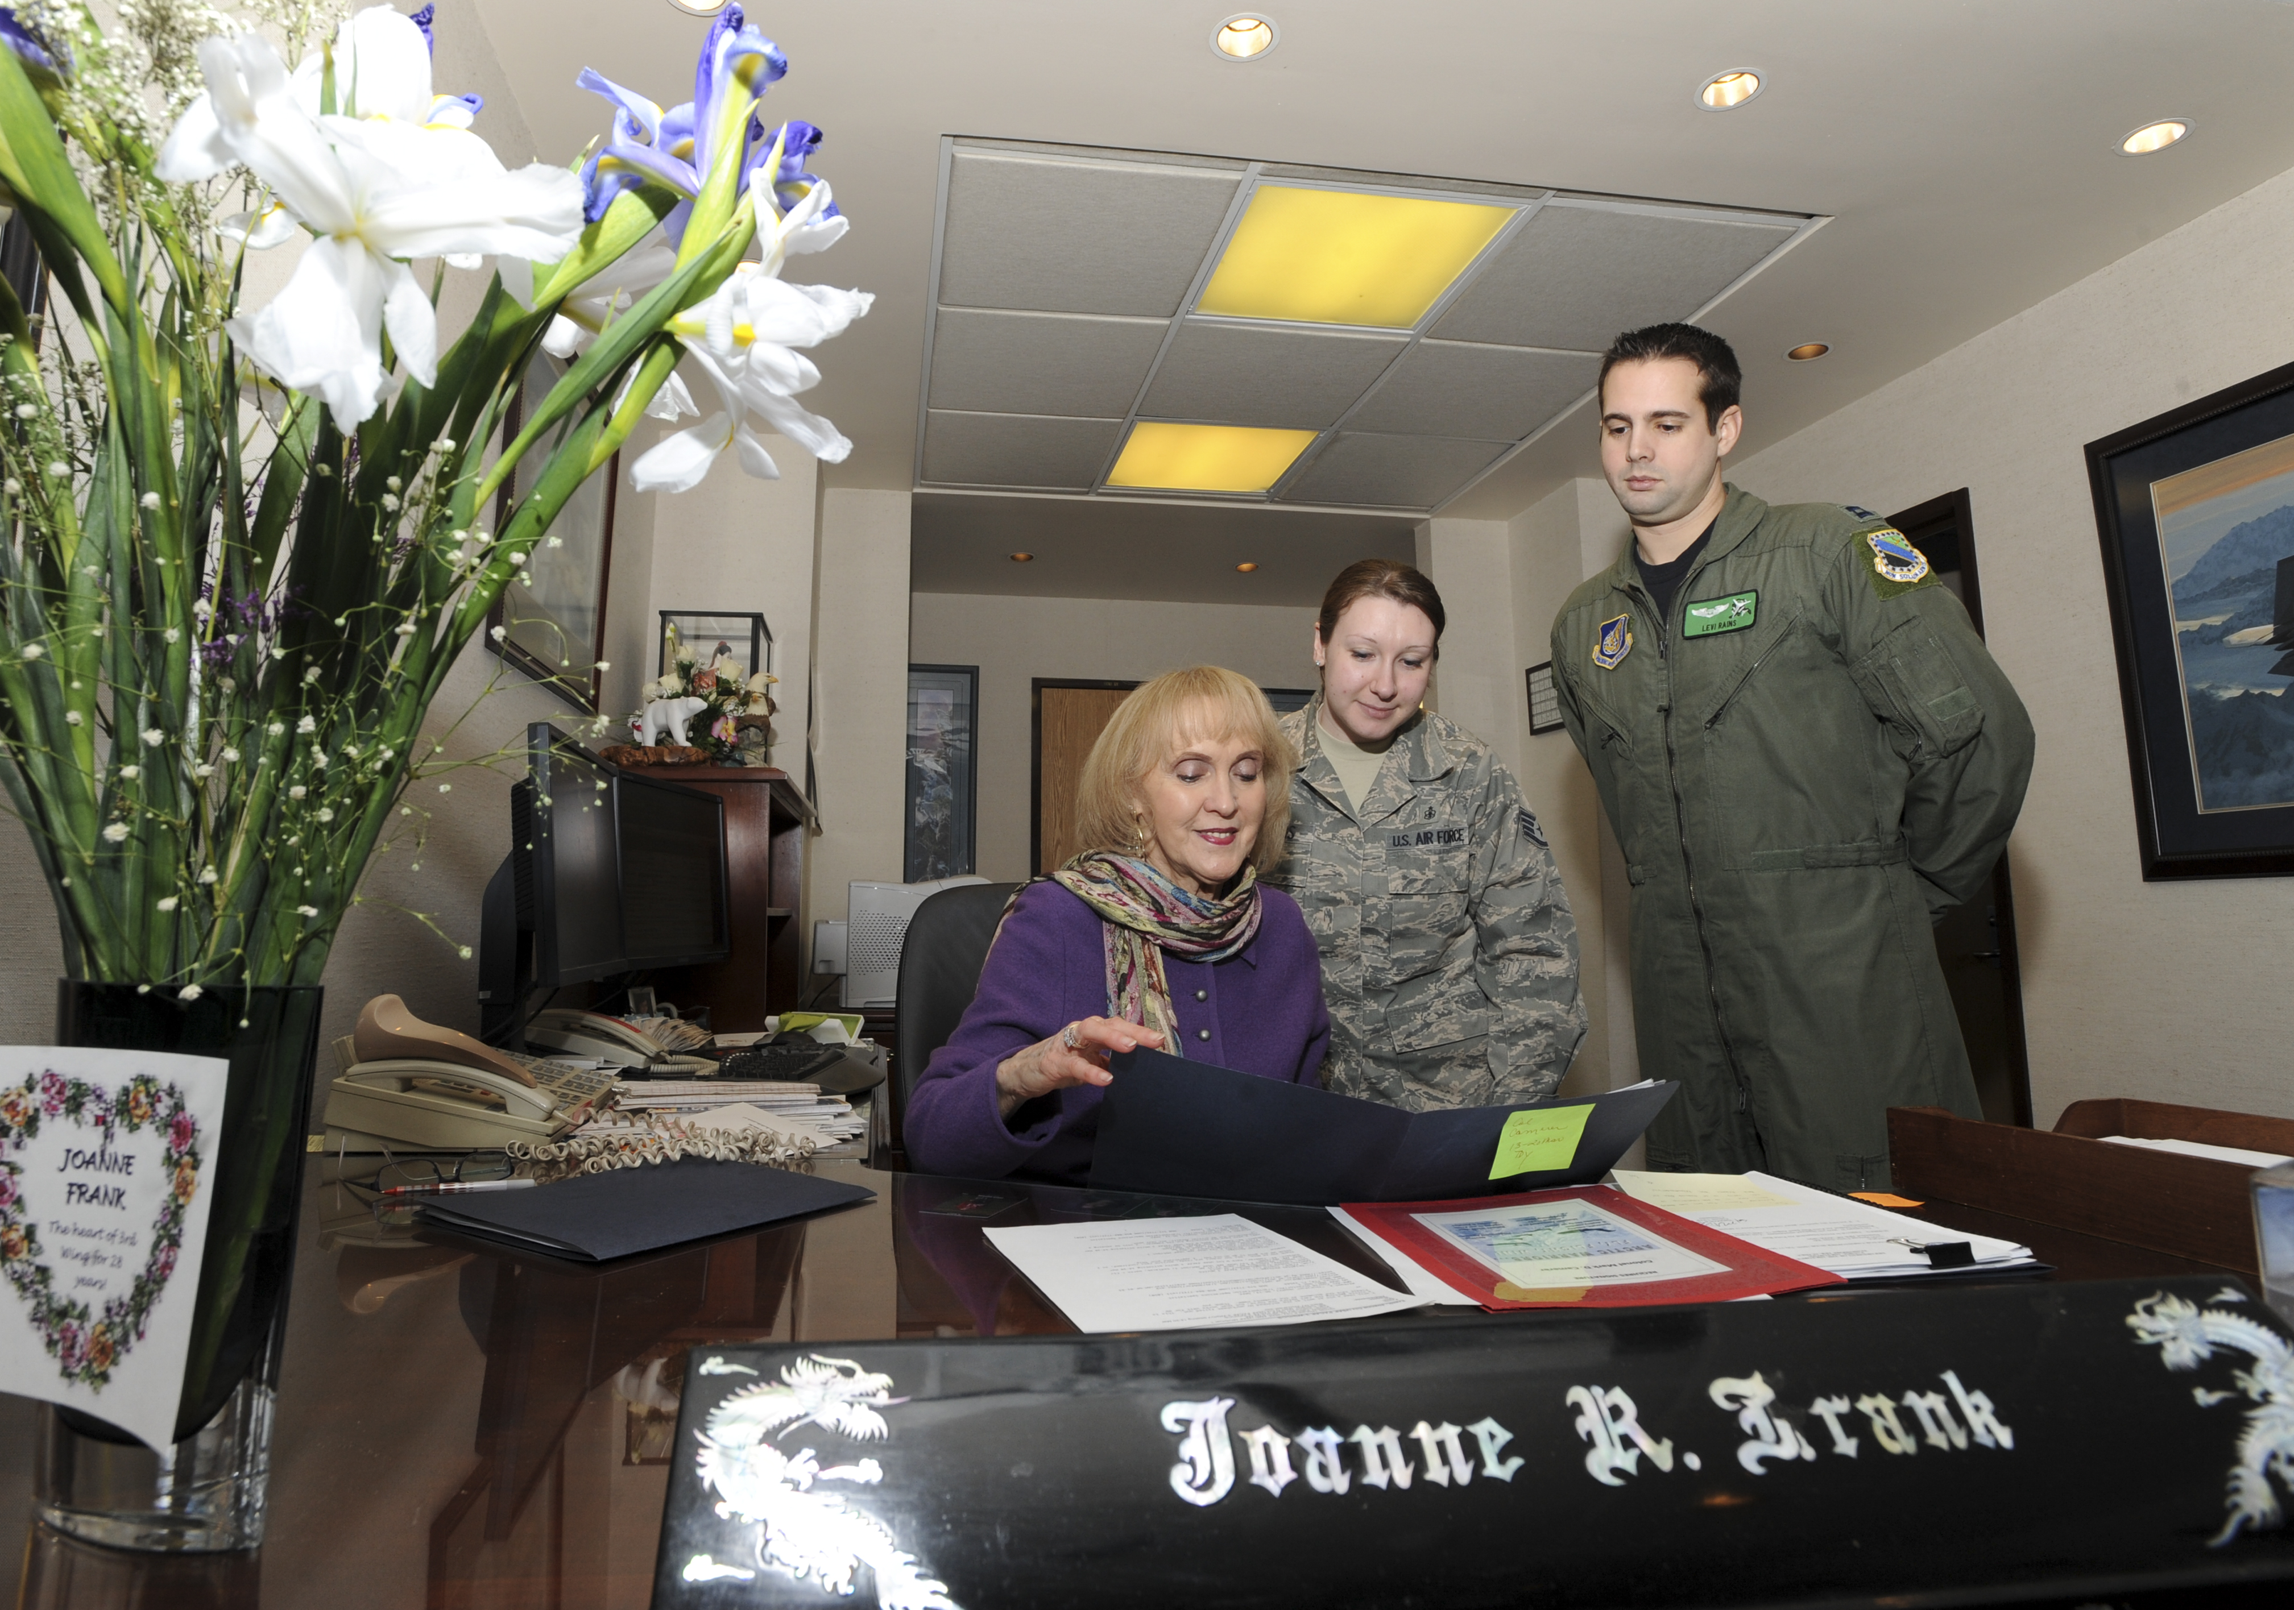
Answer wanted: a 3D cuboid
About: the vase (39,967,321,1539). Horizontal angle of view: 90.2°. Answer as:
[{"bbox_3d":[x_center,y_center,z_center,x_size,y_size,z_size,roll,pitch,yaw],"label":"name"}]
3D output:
[{"bbox_3d":[-0.437,0.195,0.515,0.093,0.227,0.093,0,-6,0],"label":"vase"}]

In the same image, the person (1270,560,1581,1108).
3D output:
[{"bbox_3d":[0.395,0.396,1.600,0.470,1.540,0.330,-3,-6,20],"label":"person"}]

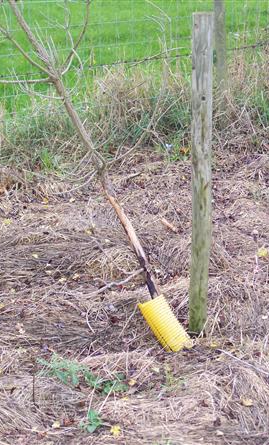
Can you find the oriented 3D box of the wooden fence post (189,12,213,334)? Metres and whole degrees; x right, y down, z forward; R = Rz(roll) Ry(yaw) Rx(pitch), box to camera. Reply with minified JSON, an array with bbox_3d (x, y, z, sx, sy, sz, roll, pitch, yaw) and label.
[{"bbox_3d":[0.255,-0.174,5.138,0.074,1.260,0.074,1,15,6],"label":"wooden fence post"}]

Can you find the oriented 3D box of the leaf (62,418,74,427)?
[{"bbox_3d":[-0.218,0.660,4.405,0.038,0.014,0.035,0,15,0],"label":"leaf"}]

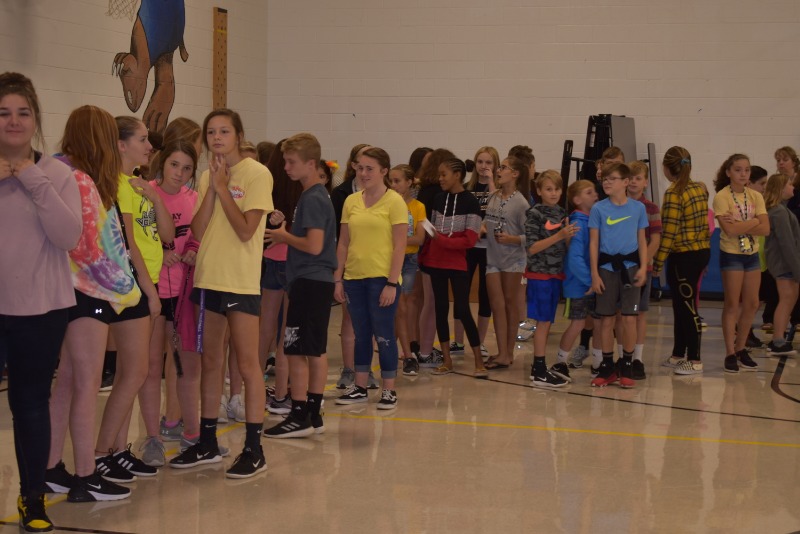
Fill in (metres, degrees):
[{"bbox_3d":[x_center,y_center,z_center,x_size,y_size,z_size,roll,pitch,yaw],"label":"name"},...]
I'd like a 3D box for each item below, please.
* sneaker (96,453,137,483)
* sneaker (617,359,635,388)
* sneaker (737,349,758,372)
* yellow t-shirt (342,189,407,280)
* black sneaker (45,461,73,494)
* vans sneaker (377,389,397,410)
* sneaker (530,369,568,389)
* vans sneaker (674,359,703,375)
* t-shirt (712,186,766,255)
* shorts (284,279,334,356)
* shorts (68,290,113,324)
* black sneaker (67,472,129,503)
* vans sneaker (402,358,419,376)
[{"bbox_3d":[-1.304,0.899,6.948,0.262,0.102,0.095,3,4,28],"label":"sneaker"},{"bbox_3d":[1.501,0.711,10.089,0.100,0.140,0.258,2,4,9],"label":"sneaker"},{"bbox_3d":[2.519,0.675,11.183,0.092,0.105,0.250,-1,4,-27],"label":"sneaker"},{"bbox_3d":[-0.151,-0.192,9.077,0.410,0.560,0.250,3,4,23],"label":"yellow t-shirt"},{"bbox_3d":[-1.472,0.907,6.640,0.270,0.120,0.100,1,4,0],"label":"black sneaker"},{"bbox_3d":[-0.075,0.774,9.008,0.098,0.100,0.255,2,4,9],"label":"vans sneaker"},{"bbox_3d":[0.993,0.725,10.144,0.255,0.107,0.092,2,4,20],"label":"sneaker"},{"bbox_3d":[2.031,0.704,10.755,0.250,0.085,0.092,-1,4,-31],"label":"vans sneaker"},{"bbox_3d":[2.484,-0.334,11.223,0.390,0.500,0.230,0,4,-11],"label":"t-shirt"},{"bbox_3d":[-0.474,0.249,8.035,0.265,0.450,0.340,0,4,-10],"label":"shorts"},{"bbox_3d":[-1.351,0.117,6.569,0.265,0.270,0.340,0,4,-10],"label":"shorts"},{"bbox_3d":[-1.257,0.920,6.420,0.265,0.110,0.100,0,4,-8],"label":"black sneaker"},{"bbox_3d":[0.073,0.677,10.482,0.095,0.105,0.250,0,4,-10],"label":"vans sneaker"}]

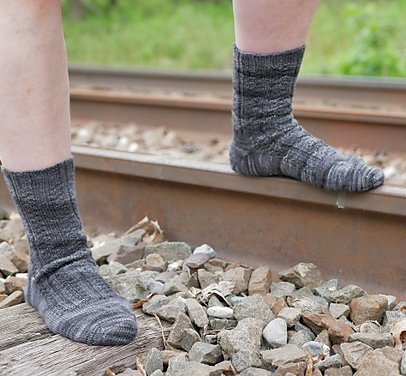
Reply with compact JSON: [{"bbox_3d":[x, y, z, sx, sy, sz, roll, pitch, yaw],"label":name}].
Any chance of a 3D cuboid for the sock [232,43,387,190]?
[{"bbox_3d":[0.149,-0.105,1.038,0.243,0.199,0.097,8,15,29],"label":"sock"}]

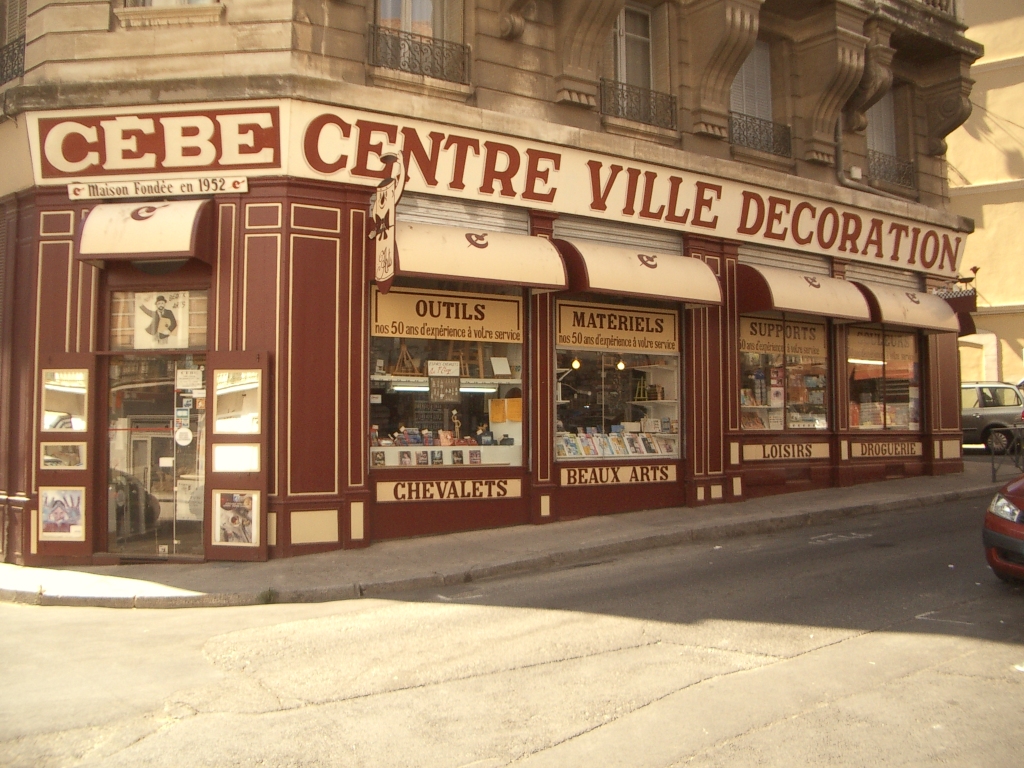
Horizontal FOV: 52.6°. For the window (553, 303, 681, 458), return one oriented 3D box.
[{"bbox_3d":[1.387,-0.024,13.210,2.041,1.989,0.120,2,-4,-33],"label":"window"}]

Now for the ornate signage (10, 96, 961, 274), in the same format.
[{"bbox_3d":[1.360,-2.653,15.975,15.955,0.902,2.153,2,-4,-34],"label":"ornate signage"}]

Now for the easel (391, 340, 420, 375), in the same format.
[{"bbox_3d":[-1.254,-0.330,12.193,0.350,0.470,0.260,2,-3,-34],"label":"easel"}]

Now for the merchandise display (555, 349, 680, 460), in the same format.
[{"bbox_3d":[1.393,0.285,13.741,2.100,1.440,0.500,2,-3,-34],"label":"merchandise display"}]

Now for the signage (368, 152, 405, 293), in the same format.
[{"bbox_3d":[-1.504,-1.891,12.394,0.080,1.629,0.911,2,-4,-34],"label":"signage"}]

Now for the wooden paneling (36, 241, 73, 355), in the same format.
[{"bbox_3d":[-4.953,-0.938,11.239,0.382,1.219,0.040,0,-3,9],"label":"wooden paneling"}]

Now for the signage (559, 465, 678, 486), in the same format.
[{"bbox_3d":[1.387,1.170,13.232,1.906,0.217,0.030,2,-3,-34],"label":"signage"}]

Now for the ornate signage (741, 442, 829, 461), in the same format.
[{"bbox_3d":[4.510,1.102,16.908,2.056,0.244,0.040,2,-4,-34],"label":"ornate signage"}]

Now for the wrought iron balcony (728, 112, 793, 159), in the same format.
[{"bbox_3d":[4.074,-4.041,16.881,1.445,0.527,0.120,2,-4,-34],"label":"wrought iron balcony"}]

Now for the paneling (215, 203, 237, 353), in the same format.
[{"bbox_3d":[-3.391,-1.261,12.264,0.201,1.781,0.050,0,-3,5],"label":"paneling"}]

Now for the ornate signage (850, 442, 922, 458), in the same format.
[{"bbox_3d":[5.909,1.039,16.299,1.754,0.220,0.030,2,-3,-34],"label":"ornate signage"}]

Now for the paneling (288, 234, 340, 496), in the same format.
[{"bbox_3d":[-2.349,-0.224,12.345,0.627,3.093,0.050,2,-4,-34],"label":"paneling"}]

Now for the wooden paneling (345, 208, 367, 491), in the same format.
[{"bbox_3d":[-1.892,-0.436,12.641,0.214,3.410,0.050,2,-4,-34],"label":"wooden paneling"}]

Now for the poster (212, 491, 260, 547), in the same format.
[{"bbox_3d":[-2.839,1.391,10.691,0.517,0.566,0.025,0,-3,9],"label":"poster"}]

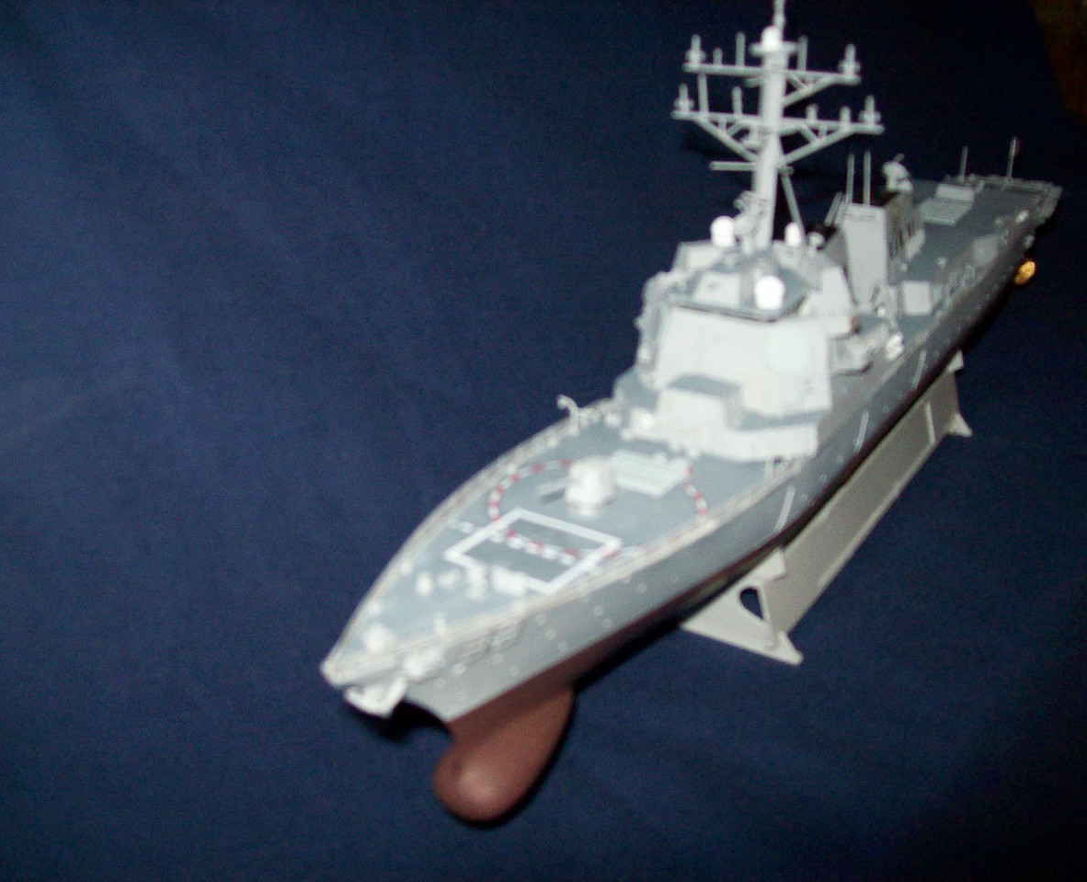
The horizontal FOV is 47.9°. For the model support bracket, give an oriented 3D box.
[{"bbox_3d":[0.091,0.008,0.403,0.058,0.034,0.167,14,30,30],"label":"model support bracket"}]

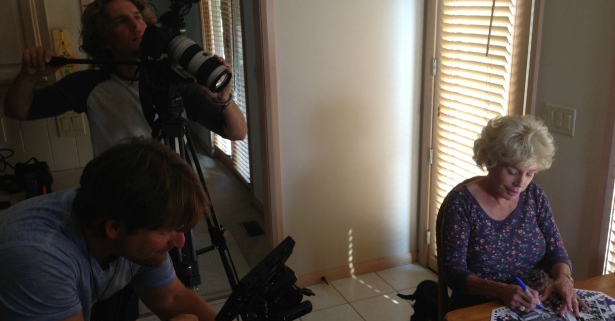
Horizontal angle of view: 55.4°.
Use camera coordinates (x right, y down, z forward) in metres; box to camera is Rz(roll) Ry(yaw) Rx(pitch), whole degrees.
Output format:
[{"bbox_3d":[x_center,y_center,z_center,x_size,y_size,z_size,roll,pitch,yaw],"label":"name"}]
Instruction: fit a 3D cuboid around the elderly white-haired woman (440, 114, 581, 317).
[{"bbox_3d":[0.745,0.498,2.080,0.460,1.250,0.620,-6,18,-16],"label":"elderly white-haired woman"}]

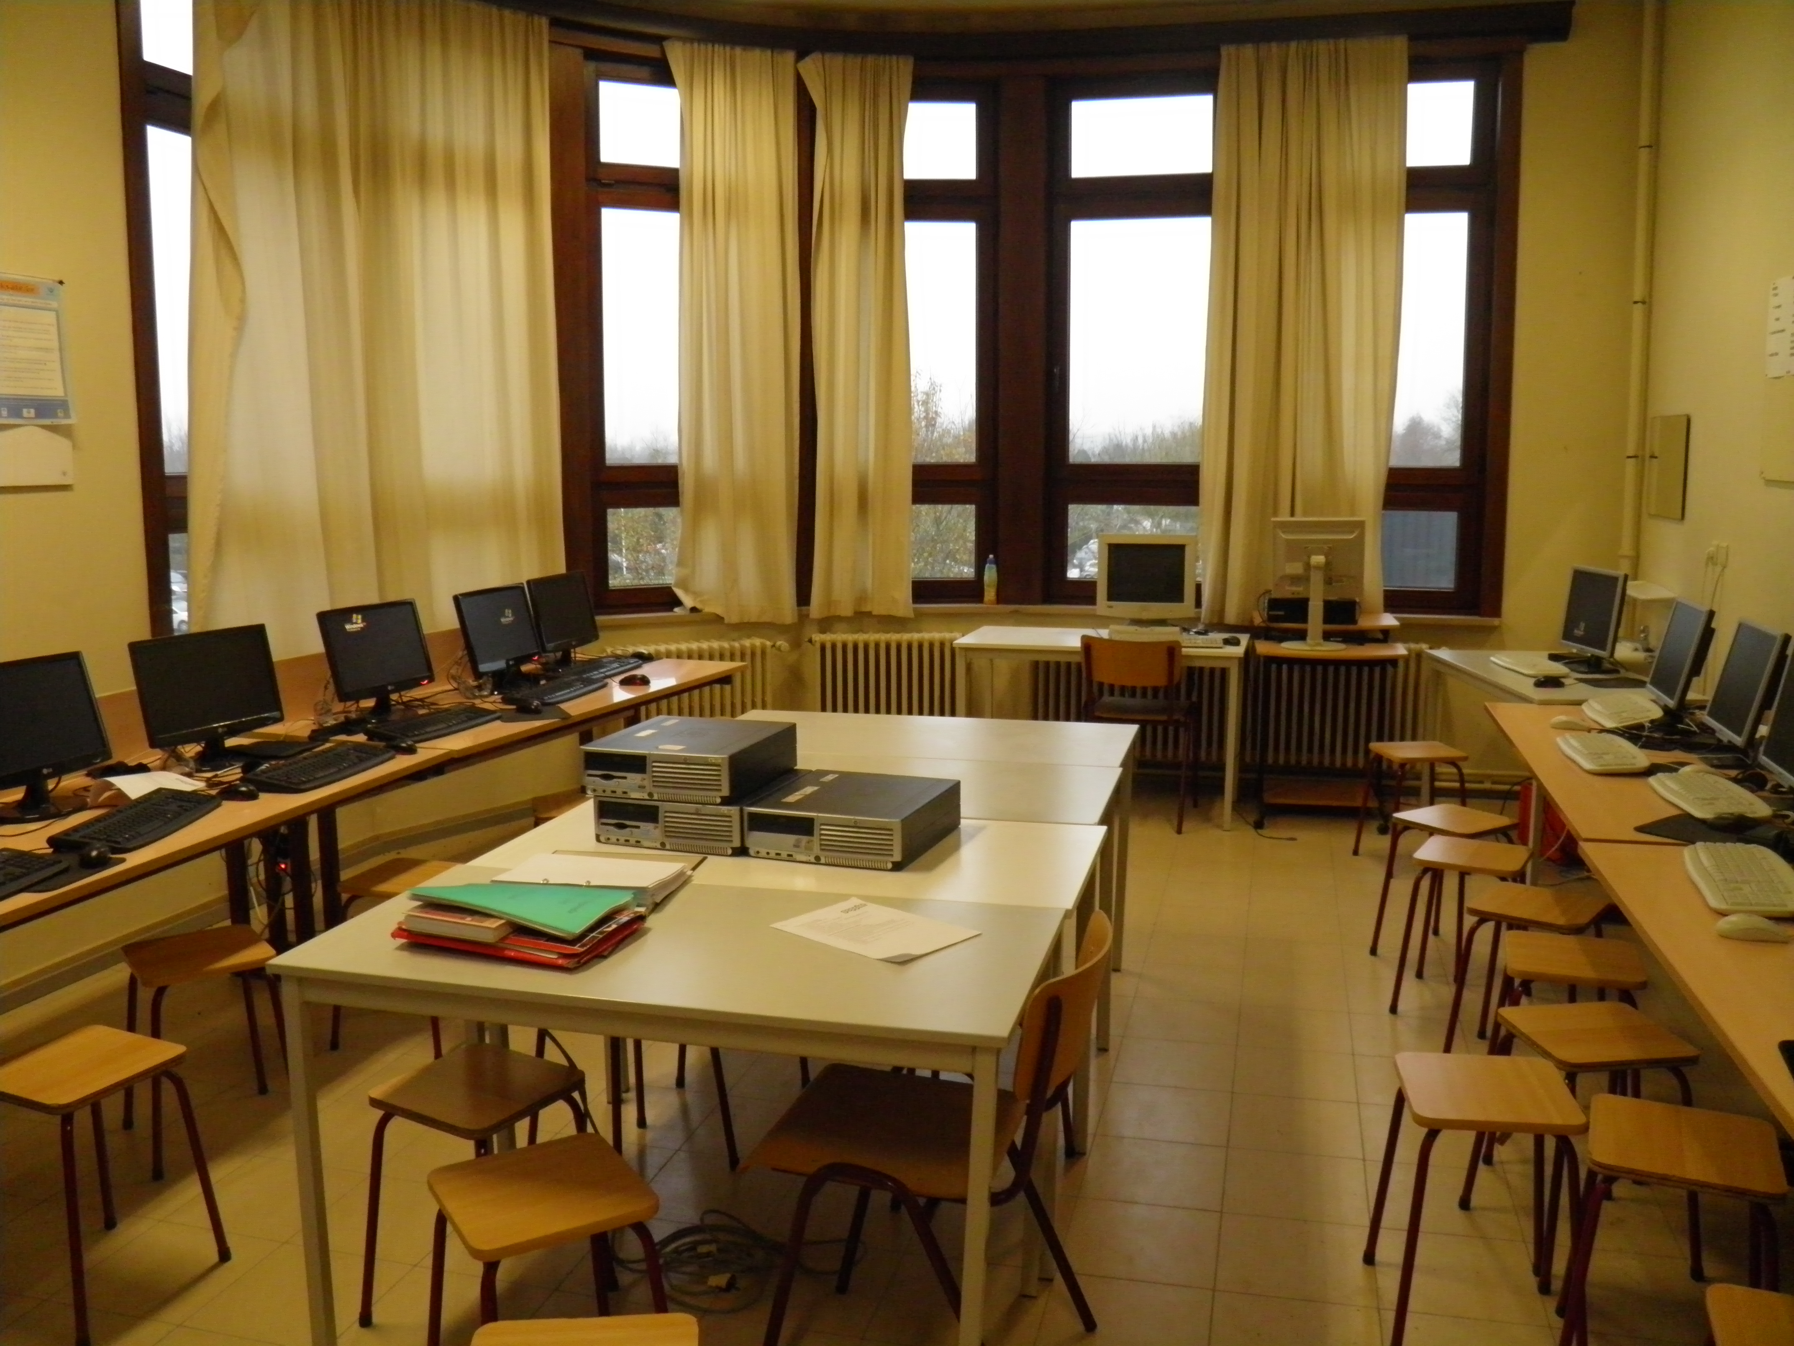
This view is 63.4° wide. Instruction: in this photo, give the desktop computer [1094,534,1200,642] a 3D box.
[{"bbox_3d":[1.117,-0.385,6.464,0.425,0.455,0.420,2,9,13],"label":"desktop computer"}]

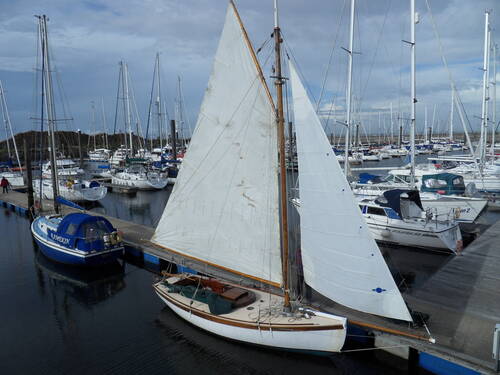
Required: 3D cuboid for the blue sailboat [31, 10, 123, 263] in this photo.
[{"bbox_3d":[-9.852,-2.505,17.842,8.400,11.900,2.450,6,10,39],"label":"blue sailboat"}]

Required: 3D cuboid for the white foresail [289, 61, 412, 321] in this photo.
[{"bbox_3d":[2.532,0.017,8.920,3.200,6.500,0.600,4,9,31],"label":"white foresail"}]

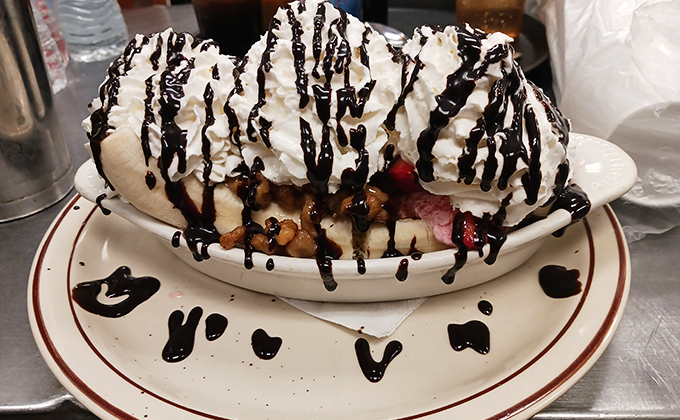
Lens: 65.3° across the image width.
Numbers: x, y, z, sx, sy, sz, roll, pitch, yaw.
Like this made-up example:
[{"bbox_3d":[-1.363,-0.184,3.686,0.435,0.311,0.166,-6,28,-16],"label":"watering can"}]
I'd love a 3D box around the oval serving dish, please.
[{"bbox_3d":[0.004,-0.002,0.250,0.255,0.036,0.127,0,35,4],"label":"oval serving dish"}]

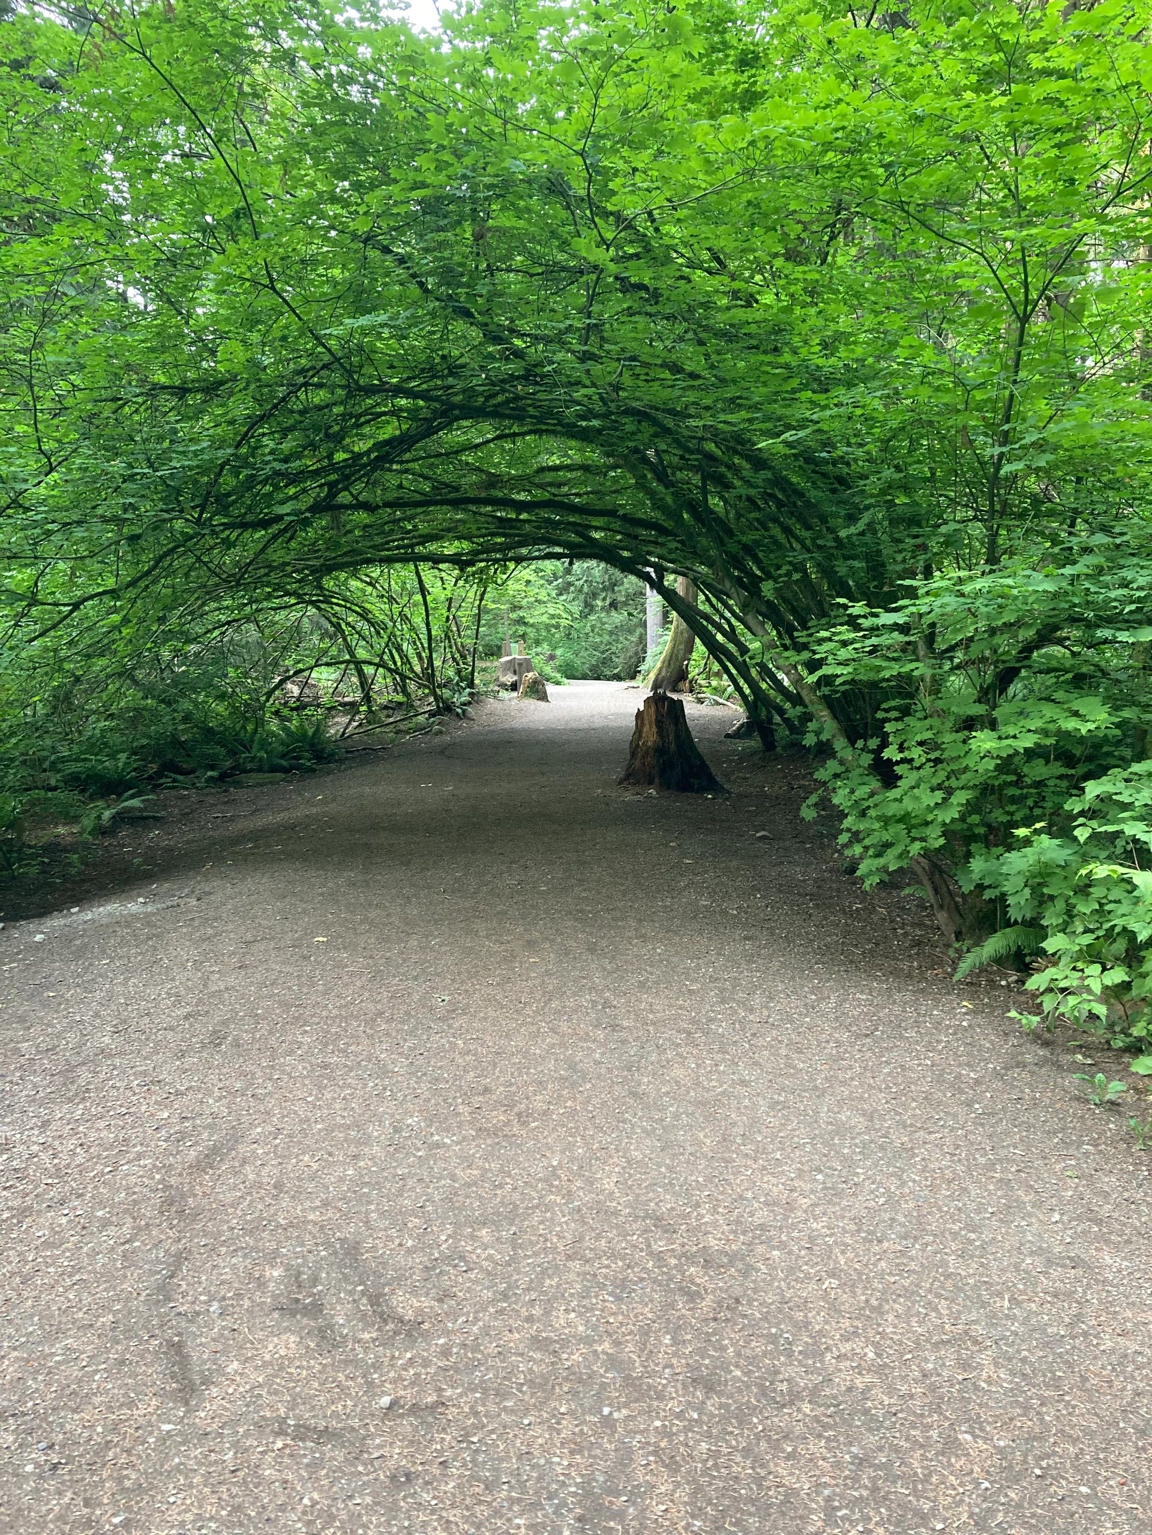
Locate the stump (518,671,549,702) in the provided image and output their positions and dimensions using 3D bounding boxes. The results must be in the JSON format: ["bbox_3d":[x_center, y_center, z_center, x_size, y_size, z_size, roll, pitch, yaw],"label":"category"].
[{"bbox_3d":[-0.898,-1.759,26.739,0.680,0.619,0.646,0,6,0],"label":"stump"}]

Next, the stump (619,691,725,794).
[{"bbox_3d":[0.937,-0.285,12.087,1.018,0.910,0.967,0,6,0],"label":"stump"}]

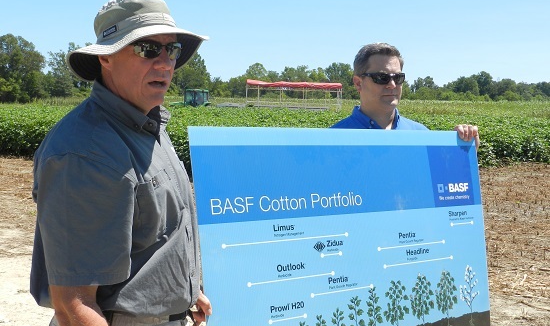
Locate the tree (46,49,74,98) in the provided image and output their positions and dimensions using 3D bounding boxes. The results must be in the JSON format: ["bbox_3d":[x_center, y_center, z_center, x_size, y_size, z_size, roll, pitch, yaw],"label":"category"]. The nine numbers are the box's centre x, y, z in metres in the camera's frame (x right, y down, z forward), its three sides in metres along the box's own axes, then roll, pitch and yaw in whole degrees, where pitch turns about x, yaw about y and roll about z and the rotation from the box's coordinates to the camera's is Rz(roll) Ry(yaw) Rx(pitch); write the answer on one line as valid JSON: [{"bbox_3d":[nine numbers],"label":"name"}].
[{"bbox_3d":[-32.806,-12.724,112.000,4.700,9.600,4.700,1,5,0],"label":"tree"}]

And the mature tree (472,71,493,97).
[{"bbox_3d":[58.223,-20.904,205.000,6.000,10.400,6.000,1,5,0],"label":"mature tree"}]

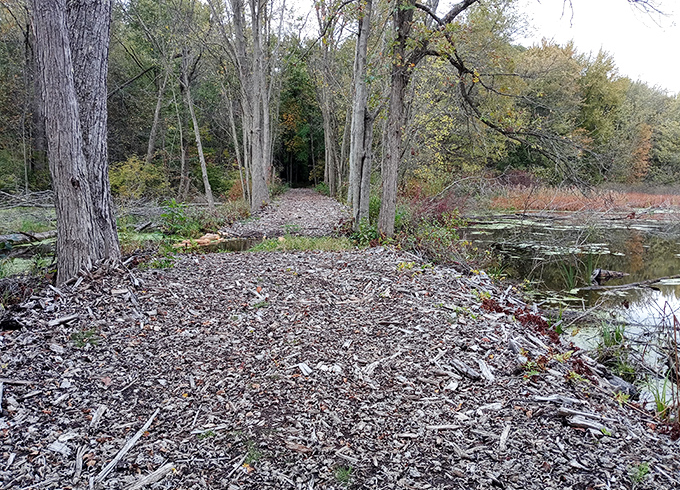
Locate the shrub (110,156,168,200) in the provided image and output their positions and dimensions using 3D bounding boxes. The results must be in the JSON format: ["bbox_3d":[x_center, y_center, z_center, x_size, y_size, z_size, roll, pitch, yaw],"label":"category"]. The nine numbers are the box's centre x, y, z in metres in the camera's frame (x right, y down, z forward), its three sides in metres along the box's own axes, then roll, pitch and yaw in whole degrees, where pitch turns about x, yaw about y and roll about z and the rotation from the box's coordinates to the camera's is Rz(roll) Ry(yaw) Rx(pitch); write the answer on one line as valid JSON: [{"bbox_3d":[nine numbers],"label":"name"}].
[{"bbox_3d":[-9.916,-3.363,27.000,3.100,2.150,2.500,-3,8,-20],"label":"shrub"}]

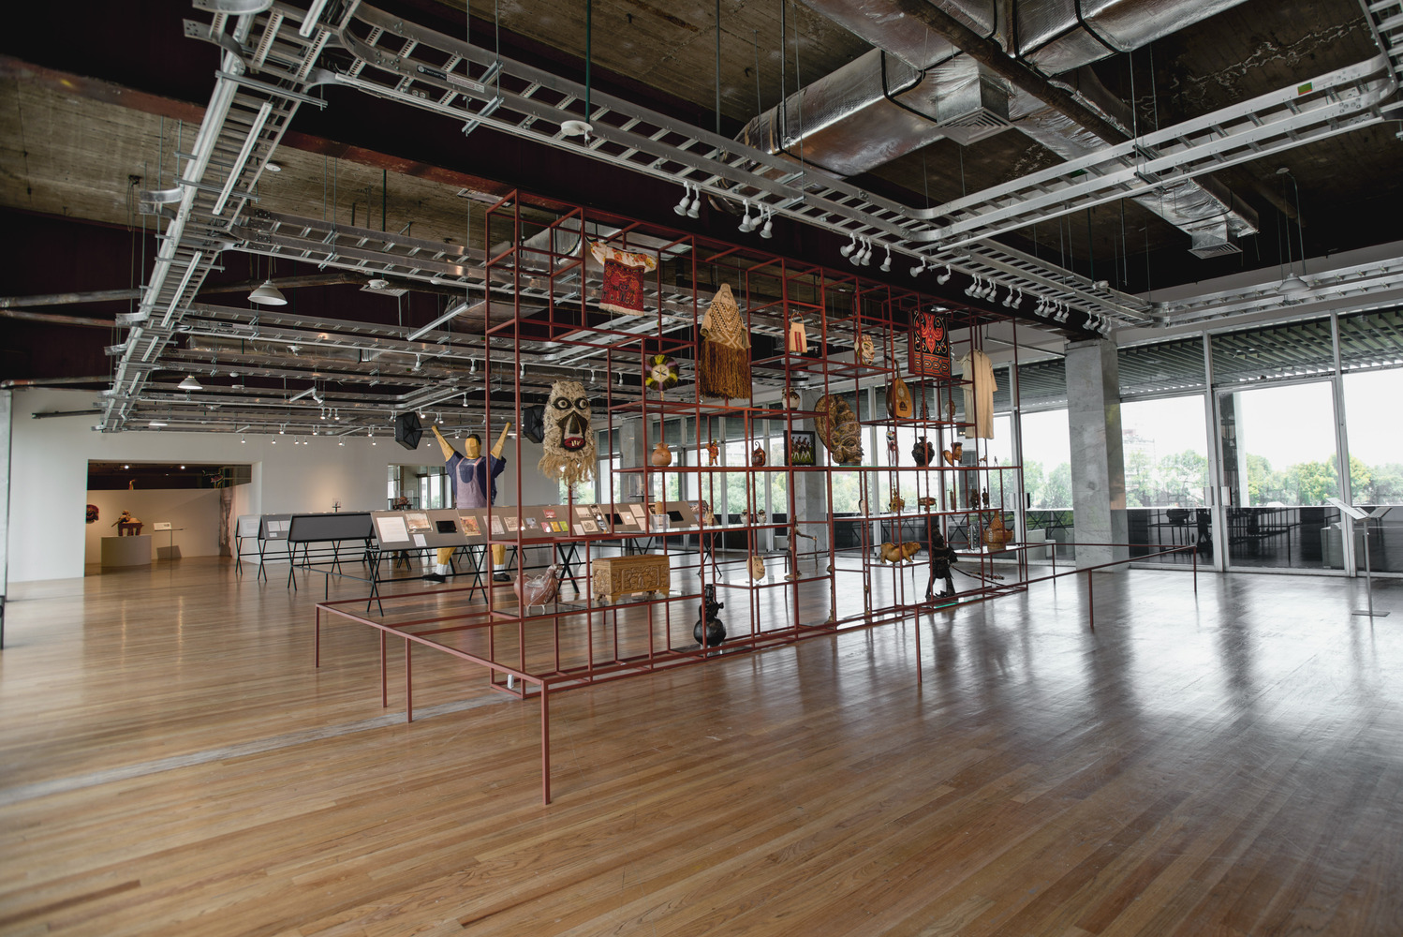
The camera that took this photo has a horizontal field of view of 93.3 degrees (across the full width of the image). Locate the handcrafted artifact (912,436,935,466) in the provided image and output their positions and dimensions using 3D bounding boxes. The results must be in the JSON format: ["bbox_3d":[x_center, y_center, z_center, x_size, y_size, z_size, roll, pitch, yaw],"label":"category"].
[{"bbox_3d":[2.892,-0.207,8.613,0.280,0.400,0.280,-2,-2,19],"label":"handcrafted artifact"}]

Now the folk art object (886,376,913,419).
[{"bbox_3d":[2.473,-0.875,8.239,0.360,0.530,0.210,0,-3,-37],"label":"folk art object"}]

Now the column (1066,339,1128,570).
[{"bbox_3d":[7.050,-0.222,11.821,0.620,4.030,0.620,0,-3,-37],"label":"column"}]

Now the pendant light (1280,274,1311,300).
[{"bbox_3d":[7.063,-2.197,7.904,0.320,0.215,0.320,-4,-3,42],"label":"pendant light"}]

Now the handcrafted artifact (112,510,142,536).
[{"bbox_3d":[-15.764,1.499,18.189,0.550,0.700,0.420,-3,-3,28],"label":"handcrafted artifact"}]

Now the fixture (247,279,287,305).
[{"bbox_3d":[-4.543,-1.852,6.941,0.335,0.210,0.335,0,-3,-33],"label":"fixture"}]

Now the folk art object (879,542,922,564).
[{"bbox_3d":[2.462,1.050,8.188,0.470,0.270,0.230,-2,-2,5],"label":"folk art object"}]

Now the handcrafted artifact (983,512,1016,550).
[{"bbox_3d":[4.311,0.917,9.636,0.410,0.540,0.410,0,-3,-37],"label":"handcrafted artifact"}]

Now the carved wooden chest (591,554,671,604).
[{"bbox_3d":[-0.649,0.990,5.955,0.547,0.365,0.343,0,-3,-34],"label":"carved wooden chest"}]

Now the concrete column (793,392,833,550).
[{"bbox_3d":[2.539,0.095,15.392,0.800,3.900,0.520,0,-3,-42],"label":"concrete column"}]

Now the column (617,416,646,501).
[{"bbox_3d":[-2.025,0.482,20.687,0.620,4.030,0.620,0,-3,-37],"label":"column"}]

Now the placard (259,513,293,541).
[{"bbox_3d":[-9.278,1.280,14.457,0.620,0.600,0.060,0,-36,-37],"label":"placard"}]

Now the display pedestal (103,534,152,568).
[{"bbox_3d":[-16.360,2.339,18.870,1.071,0.801,1.071,0,-3,-41],"label":"display pedestal"}]

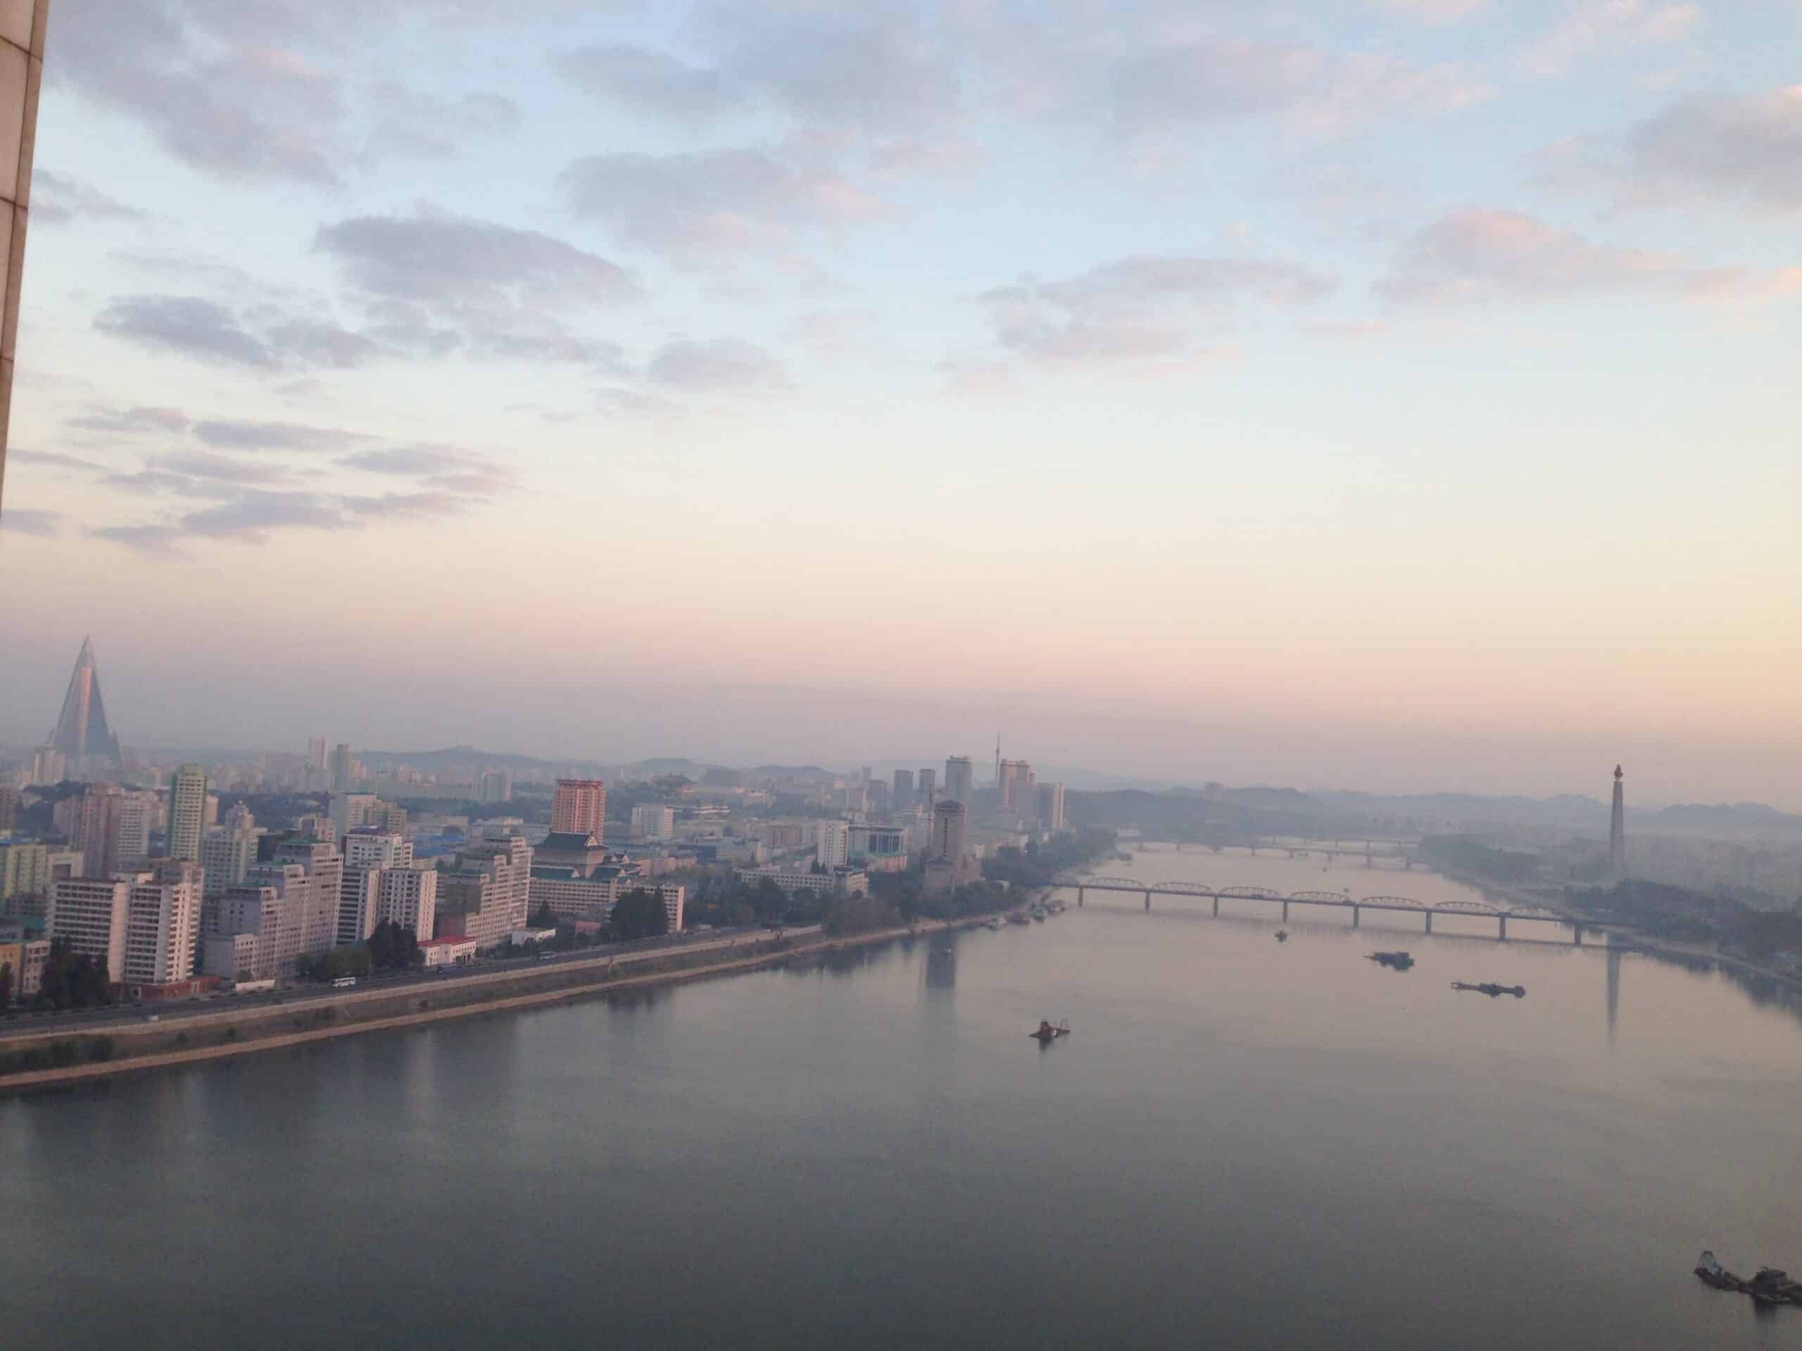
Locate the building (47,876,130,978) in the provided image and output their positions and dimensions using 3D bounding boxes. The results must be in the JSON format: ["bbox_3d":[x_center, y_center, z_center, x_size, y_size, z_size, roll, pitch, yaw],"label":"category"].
[{"bbox_3d":[-279.700,90.160,592.000,27.000,40.000,12.000,2,-4,18],"label":"building"}]

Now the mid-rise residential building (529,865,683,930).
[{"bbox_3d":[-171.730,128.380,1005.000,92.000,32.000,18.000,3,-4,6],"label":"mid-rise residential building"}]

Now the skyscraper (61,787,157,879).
[{"bbox_3d":[-565.180,111.860,1222.470,51.930,63.310,28.000,3,-4,7],"label":"skyscraper"}]

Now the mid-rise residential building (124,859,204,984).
[{"bbox_3d":[-302.290,101.240,704.520,18.450,47.450,21.380,3,-4,7],"label":"mid-rise residential building"}]

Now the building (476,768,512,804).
[{"bbox_3d":[-827.530,227.250,3500.000,62.000,72.000,22.000,2,-4,18],"label":"building"}]

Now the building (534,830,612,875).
[{"bbox_3d":[-212.360,125.930,1105.000,46.000,46.000,34.000,3,-4,8],"label":"building"}]

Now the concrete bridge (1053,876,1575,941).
[{"bbox_3d":[386.040,216.310,1584.770,506.180,28.000,14.000,2,-4,21],"label":"concrete bridge"}]

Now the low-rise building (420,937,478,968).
[{"bbox_3d":[-197.260,120.910,751.000,9.000,9.500,38.000,2,-4,18],"label":"low-rise building"}]

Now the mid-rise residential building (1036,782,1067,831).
[{"bbox_3d":[277.520,253.640,3150.000,34.000,106.000,32.000,1,-5,30],"label":"mid-rise residential building"}]

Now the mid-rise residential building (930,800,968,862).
[{"bbox_3d":[41.380,151.970,1530.000,24.000,78.000,23.000,2,-4,18],"label":"mid-rise residential building"}]

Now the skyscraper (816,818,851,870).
[{"bbox_3d":[-68.470,168.870,1705.000,27.000,52.000,18.000,2,-4,18],"label":"skyscraper"}]

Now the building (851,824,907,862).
[{"bbox_3d":[-26.020,193.540,1951.360,56.390,49.000,40.000,3,-4,7],"label":"building"}]

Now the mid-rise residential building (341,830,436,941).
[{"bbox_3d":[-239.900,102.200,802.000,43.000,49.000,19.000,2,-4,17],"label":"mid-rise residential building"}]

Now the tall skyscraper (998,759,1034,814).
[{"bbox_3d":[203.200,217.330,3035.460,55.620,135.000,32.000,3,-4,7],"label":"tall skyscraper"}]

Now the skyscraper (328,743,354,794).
[{"bbox_3d":[-1145.670,196.530,3512.780,29.450,111.480,28.000,3,-4,7],"label":"skyscraper"}]

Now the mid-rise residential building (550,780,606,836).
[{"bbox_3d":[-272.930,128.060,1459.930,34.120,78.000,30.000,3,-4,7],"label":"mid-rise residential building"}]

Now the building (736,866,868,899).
[{"bbox_3d":[-79.670,169.170,1389.850,100.170,22.000,40.000,3,-4,7],"label":"building"}]

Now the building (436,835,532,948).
[{"bbox_3d":[-227.460,115.920,943.300,16.830,55.000,92.460,3,-4,7],"label":"building"}]

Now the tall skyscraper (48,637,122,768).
[{"bbox_3d":[-1947.690,70.130,4094.000,165.000,330.000,150.000,5,-4,-25],"label":"tall skyscraper"}]

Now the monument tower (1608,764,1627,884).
[{"bbox_3d":[863.200,189.400,2069.190,18.000,166.000,18.000,3,-4,10],"label":"monument tower"}]

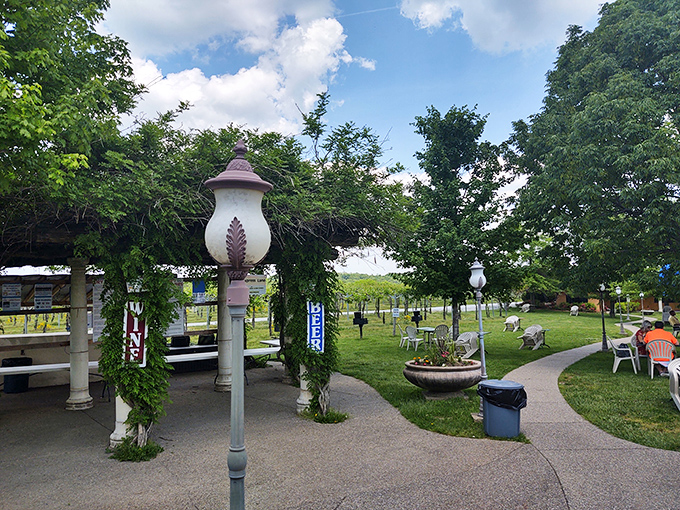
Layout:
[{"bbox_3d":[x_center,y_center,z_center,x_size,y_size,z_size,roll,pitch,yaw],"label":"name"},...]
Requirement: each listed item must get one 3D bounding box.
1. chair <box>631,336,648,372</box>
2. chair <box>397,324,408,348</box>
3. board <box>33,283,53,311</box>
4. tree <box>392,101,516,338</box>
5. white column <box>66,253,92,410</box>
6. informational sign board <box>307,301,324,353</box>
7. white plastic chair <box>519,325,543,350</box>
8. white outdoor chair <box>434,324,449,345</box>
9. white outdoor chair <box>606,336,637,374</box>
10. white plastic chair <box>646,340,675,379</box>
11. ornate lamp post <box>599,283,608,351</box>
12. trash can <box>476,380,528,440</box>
[{"bbox_3d":[7.186,2.264,12.600,0.580,0.840,0.580,0,-6,-14],"label":"chair"},{"bbox_3d":[2.532,3.136,20.500,0.580,0.880,0.570,-1,-6,-10],"label":"chair"},{"bbox_3d":[-6.869,0.986,12.300,0.370,0.620,0.040,2,-6,-30],"label":"board"},{"bbox_3d":[4.069,-1.076,18.934,4.700,8.862,4.700,0,-5,0],"label":"tree"},{"bbox_3d":[-4.252,1.261,8.750,0.430,2.466,0.430,4,-7,-40],"label":"white column"},{"bbox_3d":[-0.366,1.106,8.150,0.290,0.800,0.040,1,-6,-29],"label":"informational sign board"},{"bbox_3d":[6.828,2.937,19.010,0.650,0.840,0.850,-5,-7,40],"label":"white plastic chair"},{"bbox_3d":[3.559,2.924,18.600,0.570,0.890,0.580,1,-6,-20],"label":"white outdoor chair"},{"bbox_3d":[6.608,2.323,12.510,0.660,0.870,0.600,-3,-6,25],"label":"white outdoor chair"},{"bbox_3d":[6.795,2.149,11.200,0.580,0.830,0.580,-4,-6,25],"label":"white plastic chair"},{"bbox_3d":[9.061,2.113,18.226,0.260,2.301,0.260,0,-5,0],"label":"ornate lamp post"},{"bbox_3d":[2.055,1.926,6.750,0.590,0.670,0.590,-2,-6,0],"label":"trash can"}]

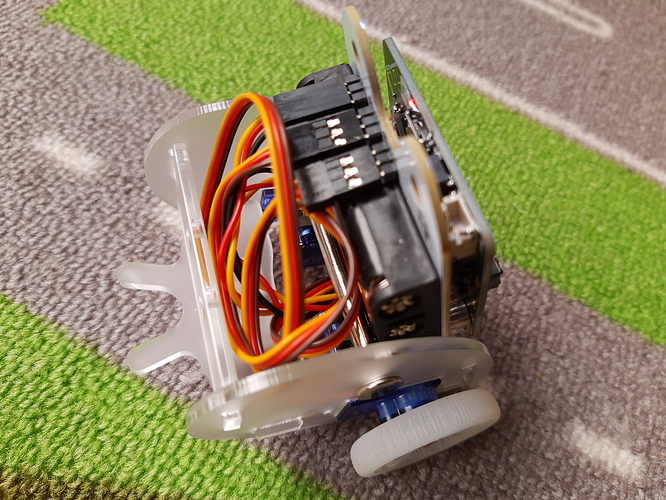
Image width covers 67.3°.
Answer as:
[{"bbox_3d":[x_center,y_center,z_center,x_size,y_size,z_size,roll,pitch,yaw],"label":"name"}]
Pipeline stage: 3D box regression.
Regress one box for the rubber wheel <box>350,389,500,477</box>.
[{"bbox_3d":[0.022,0.044,0.119,0.035,0.035,0.007,-9,61,-19],"label":"rubber wheel"}]

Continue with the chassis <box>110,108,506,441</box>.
[{"bbox_3d":[-0.009,0.006,0.126,0.086,0.054,0.067,-9,61,-19],"label":"chassis"}]

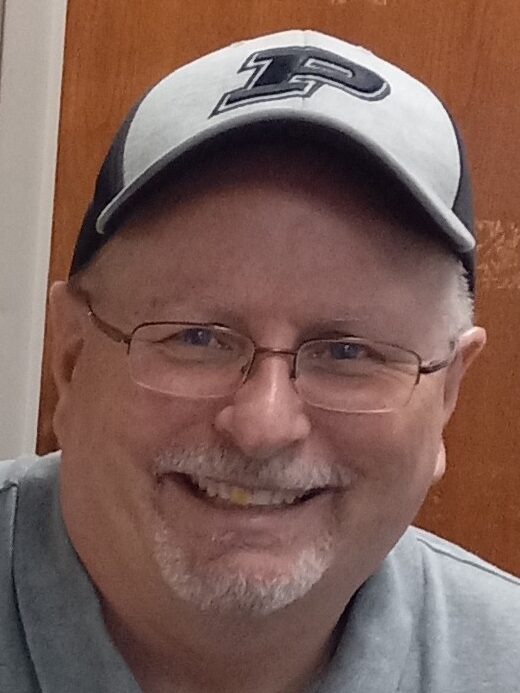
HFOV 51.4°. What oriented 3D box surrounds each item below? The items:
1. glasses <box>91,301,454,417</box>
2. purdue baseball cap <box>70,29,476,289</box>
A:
[{"bbox_3d":[0.008,-0.006,0.322,0.150,0.046,0.135,6,10,-1],"label":"glasses"},{"bbox_3d":[0.011,-0.098,0.340,0.205,0.155,0.265,6,-13,1],"label":"purdue baseball cap"}]

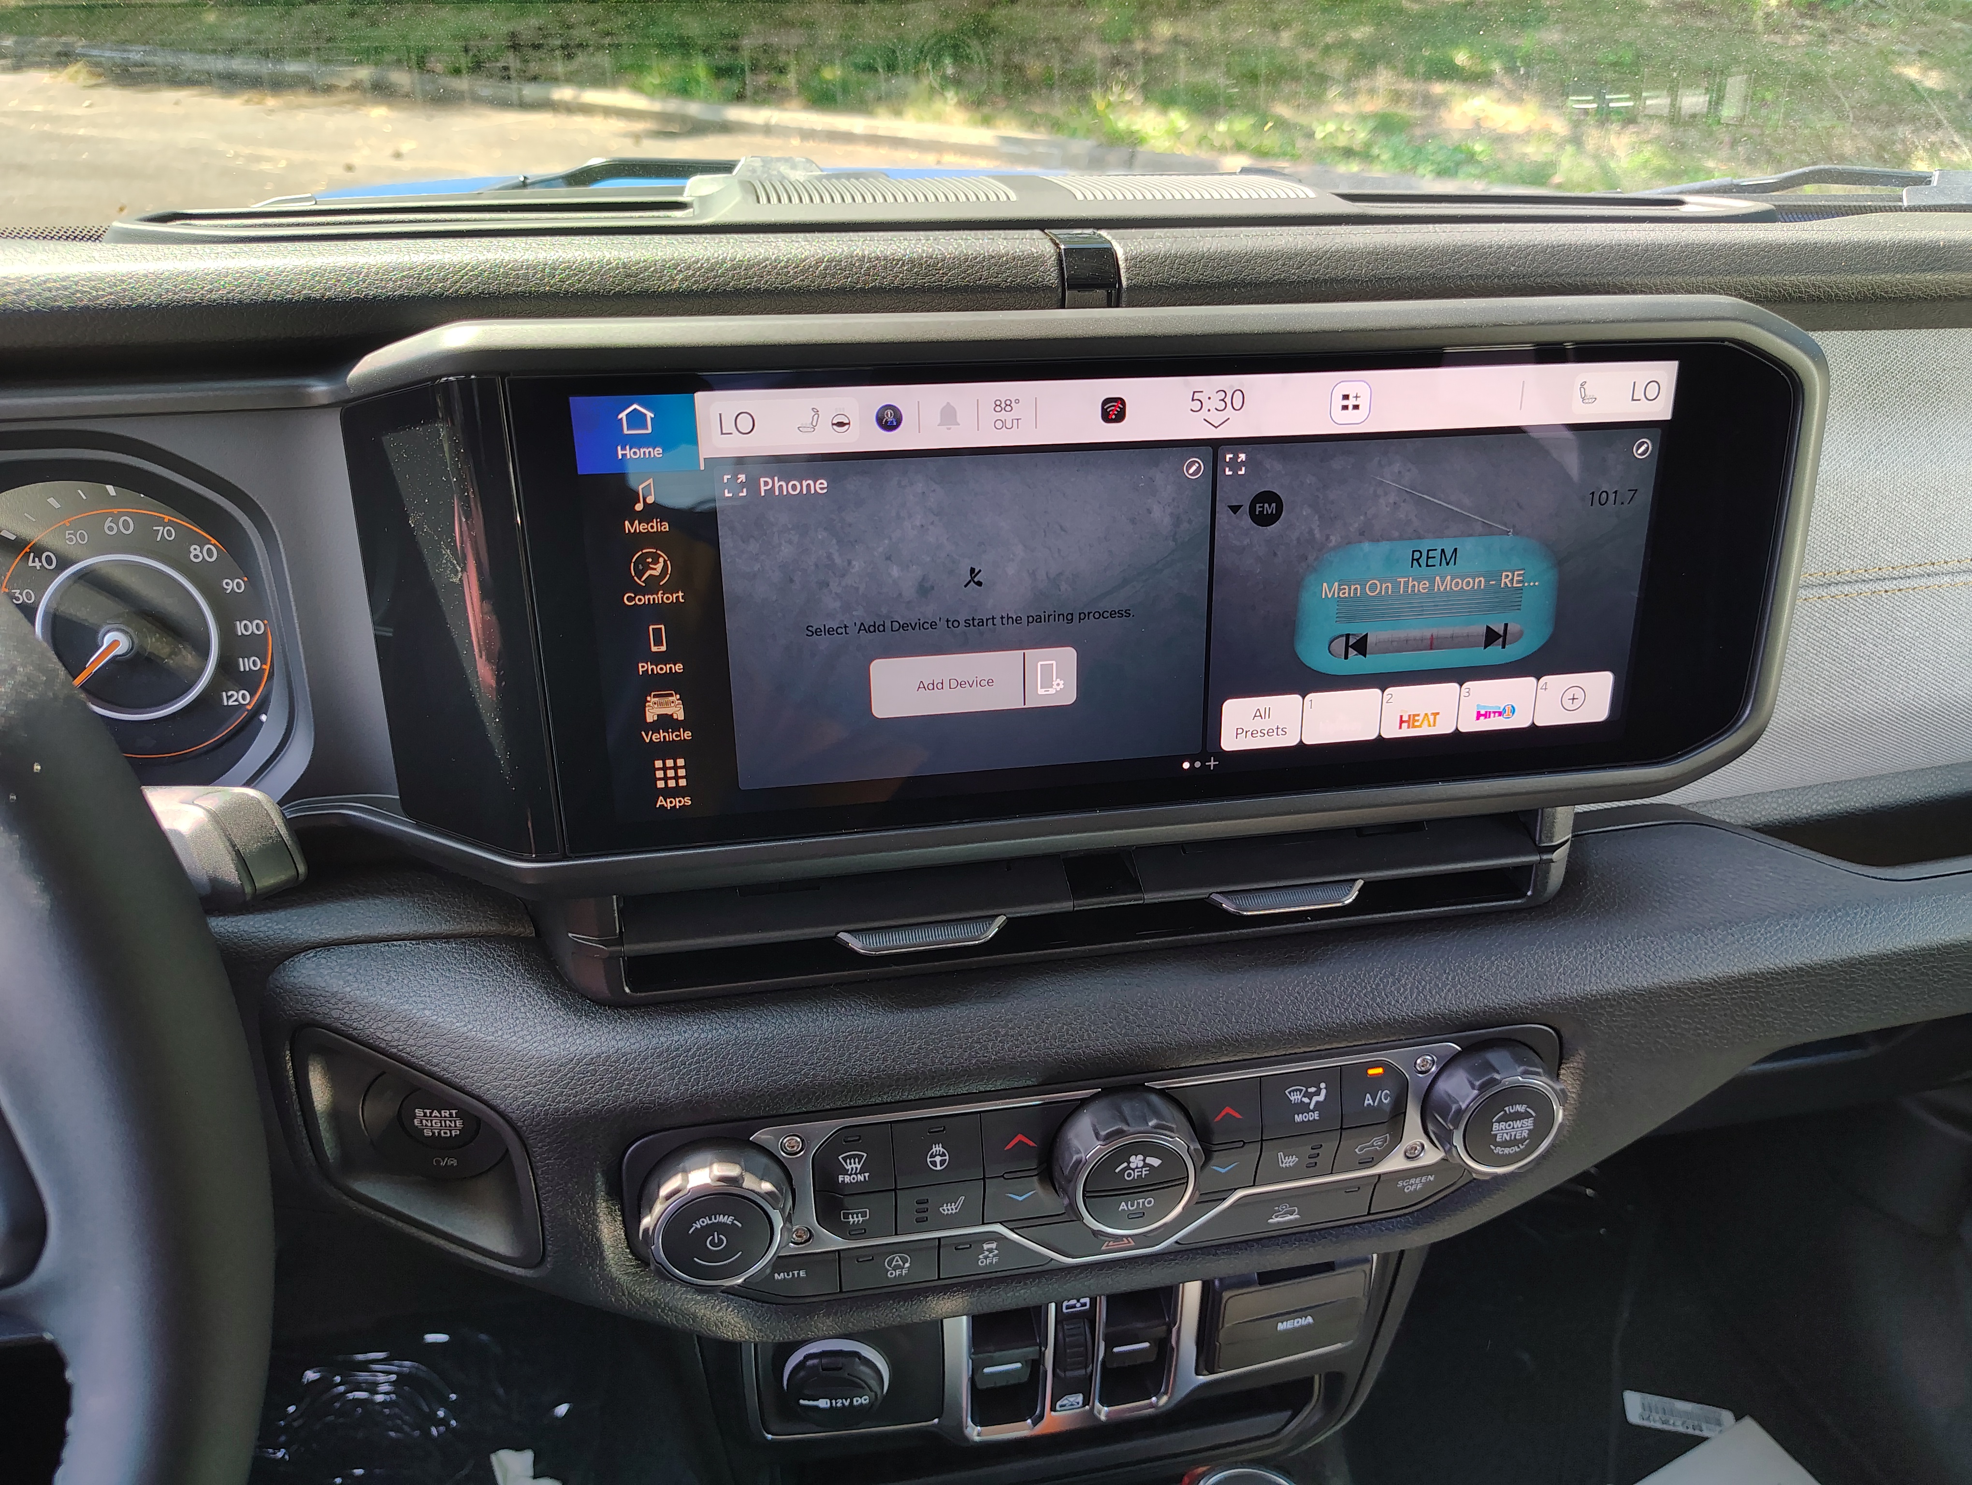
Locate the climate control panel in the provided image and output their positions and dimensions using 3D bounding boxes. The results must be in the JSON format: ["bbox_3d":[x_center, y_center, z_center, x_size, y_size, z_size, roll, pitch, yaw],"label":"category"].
[{"bbox_3d":[0.041,0.134,0.419,0.292,0.073,0.037,-5,24,-9],"label":"climate control panel"}]

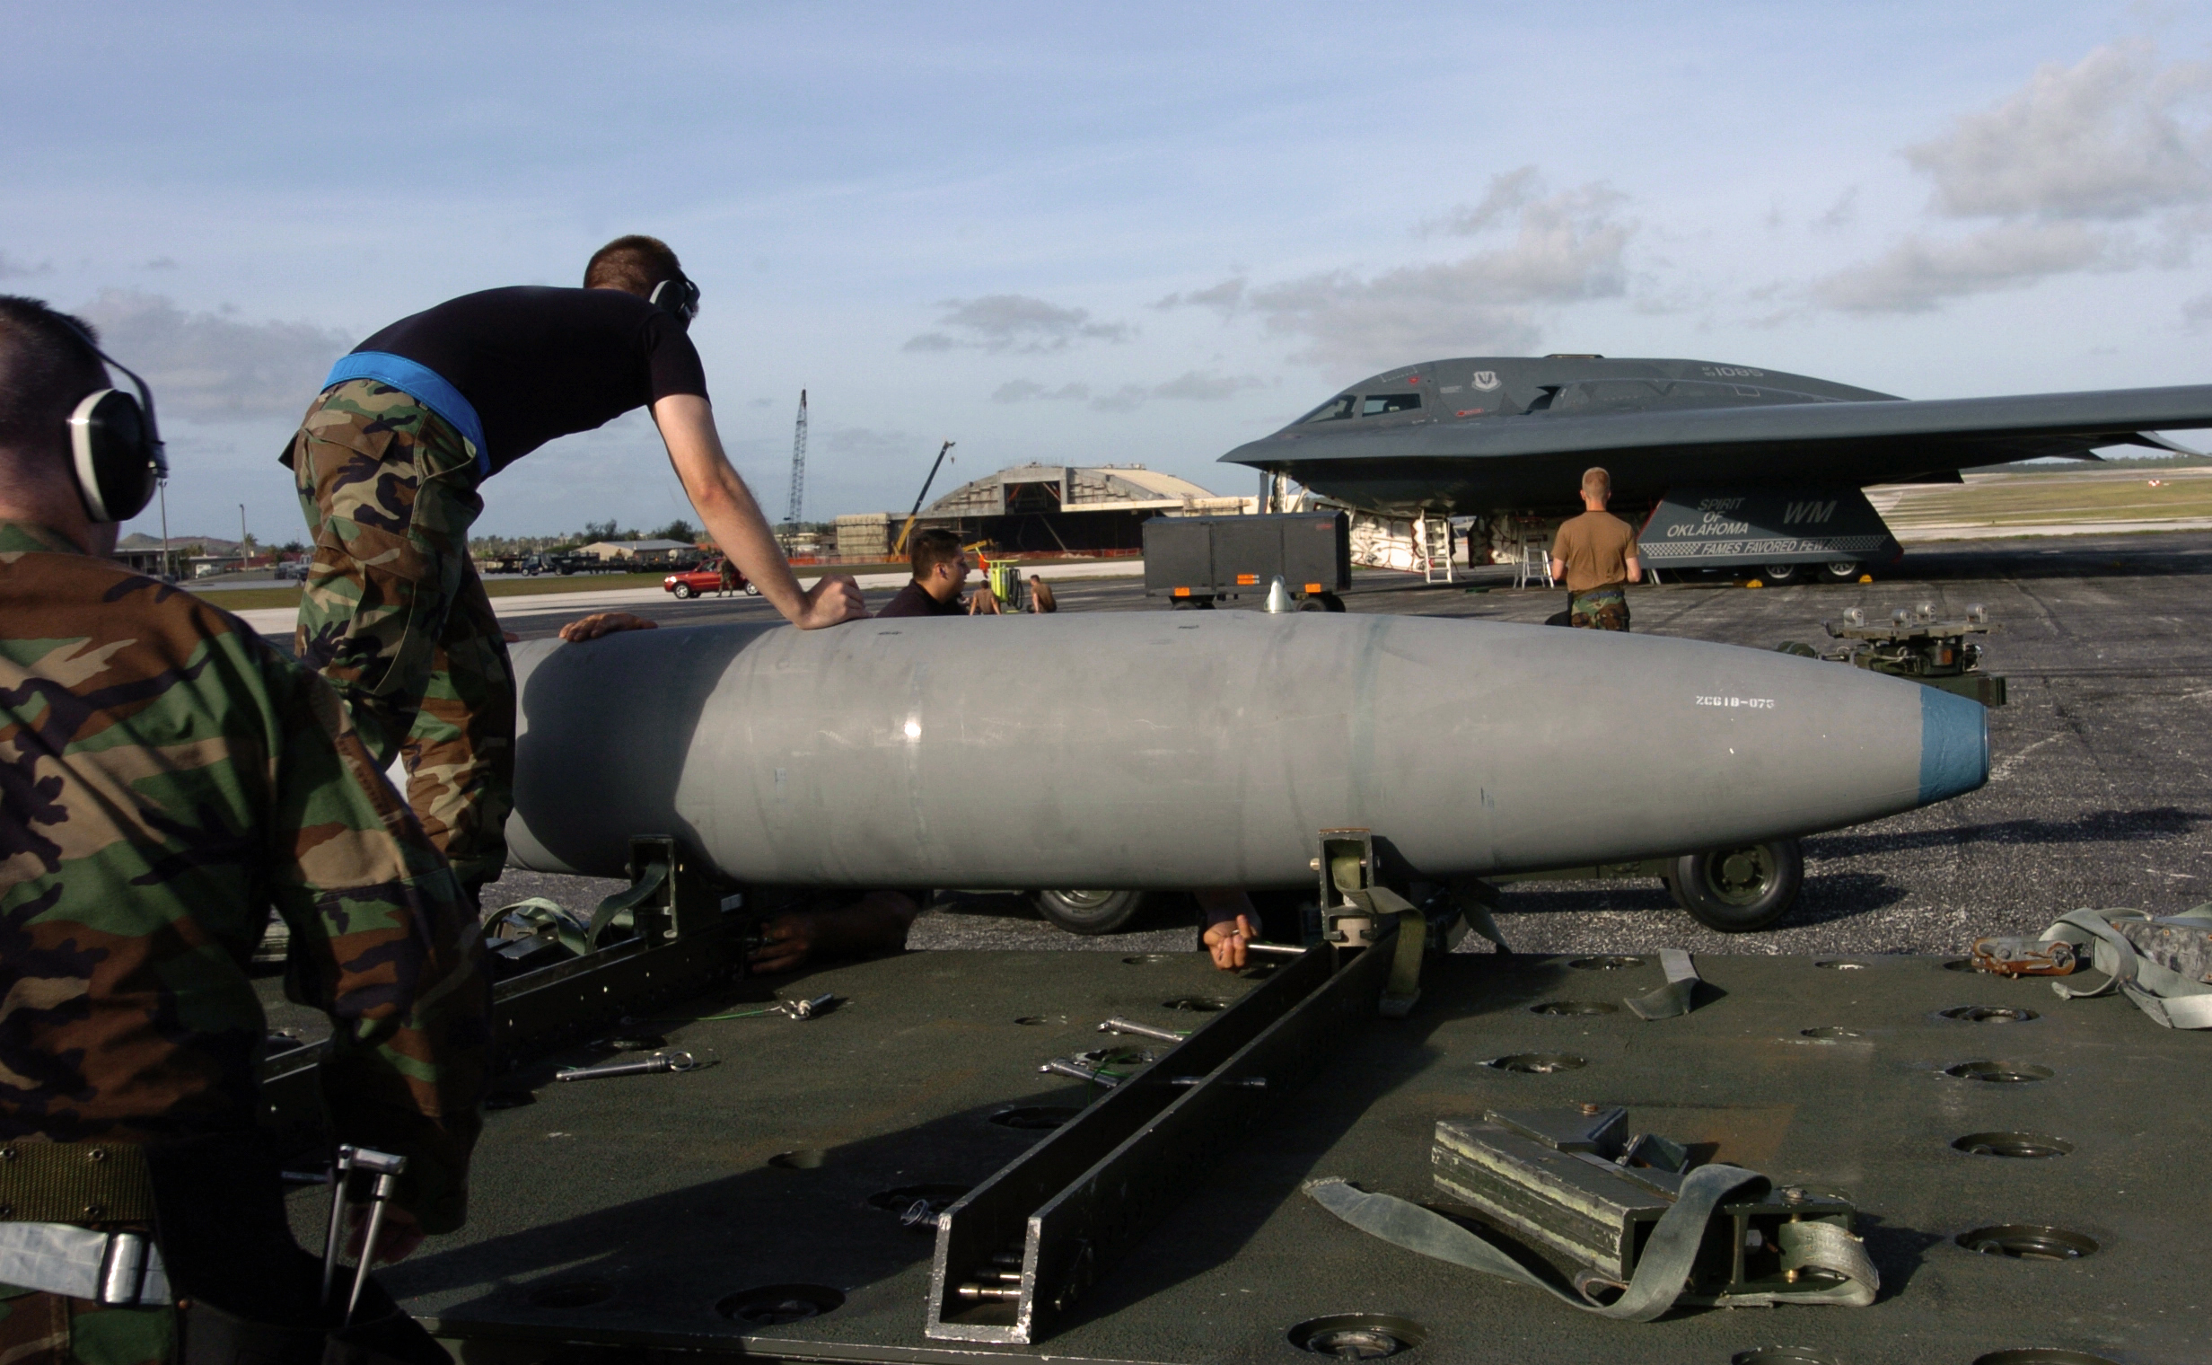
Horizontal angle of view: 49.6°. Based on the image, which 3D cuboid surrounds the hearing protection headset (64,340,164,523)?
[{"bbox_3d":[-0.864,-0.216,1.920,0.210,0.190,0.100,-5,4,-27],"label":"hearing protection headset"}]

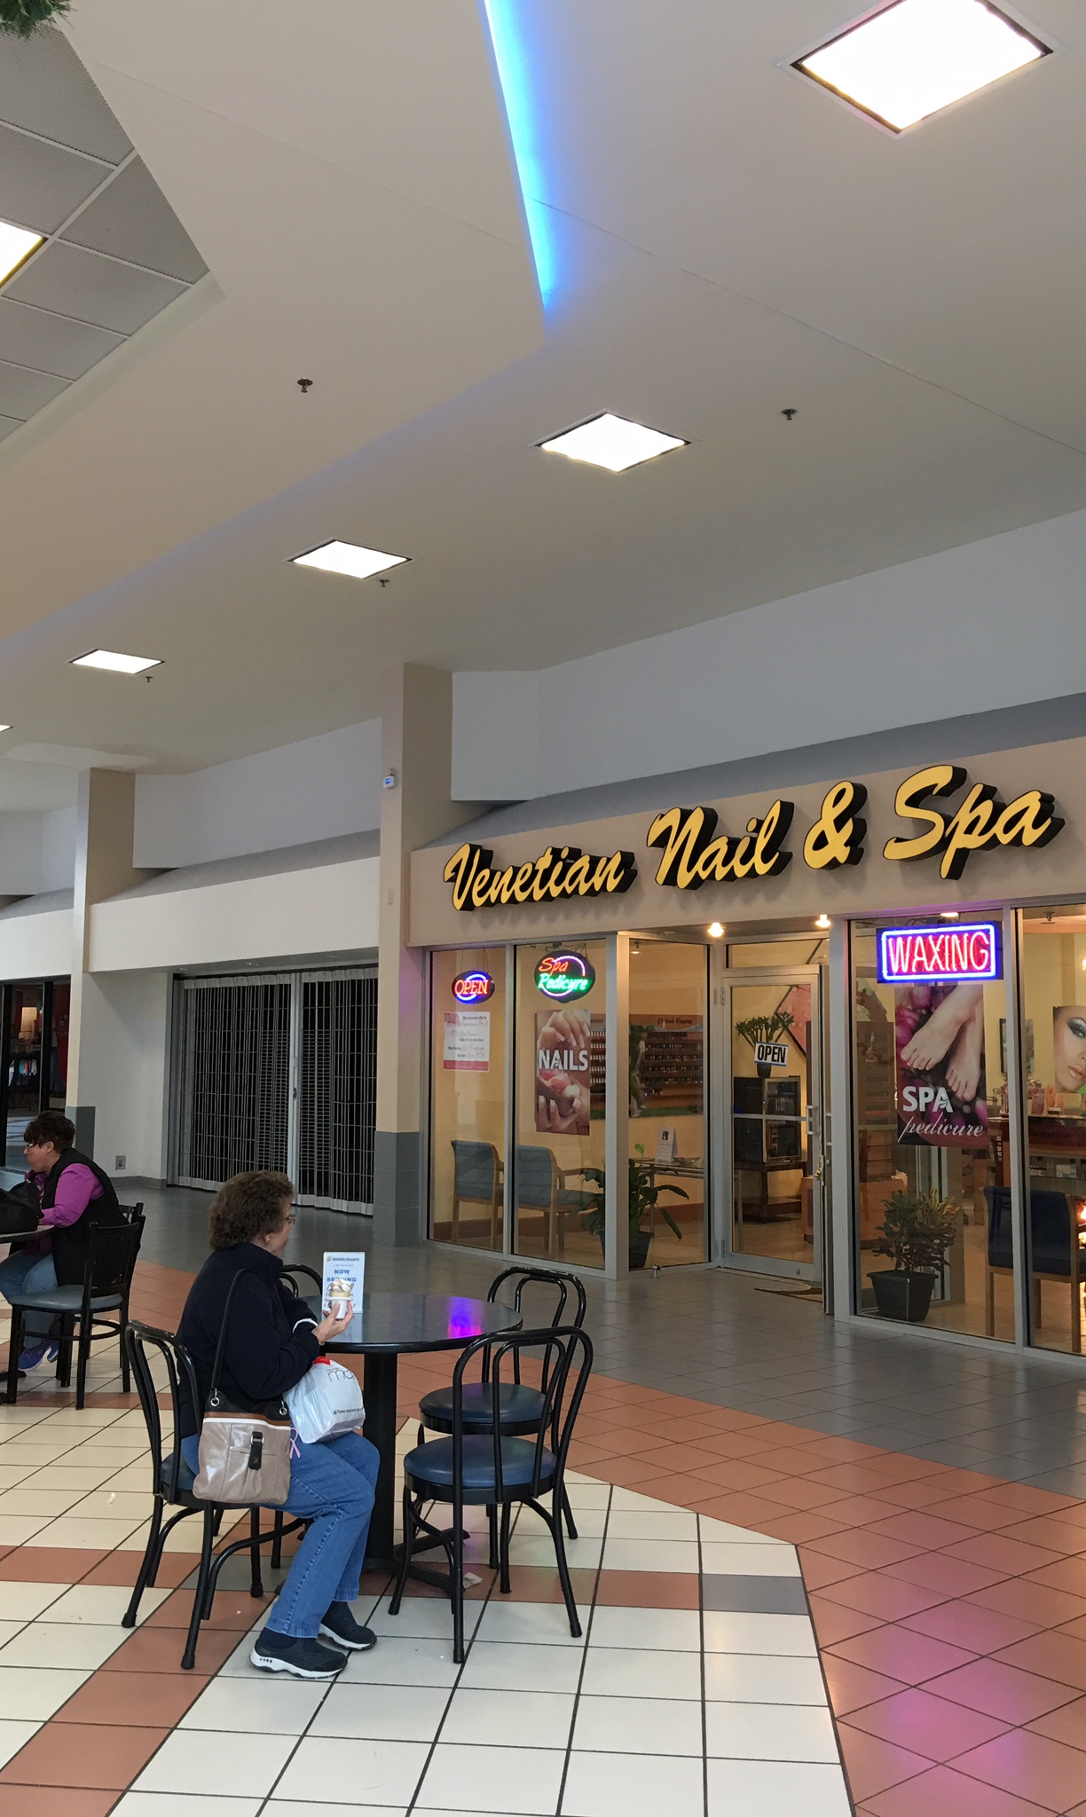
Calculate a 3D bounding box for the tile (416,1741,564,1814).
[{"bbox_3d":[-0.106,1.911,3.336,0.301,0.012,0.297,0,-5,5],"label":"tile"}]

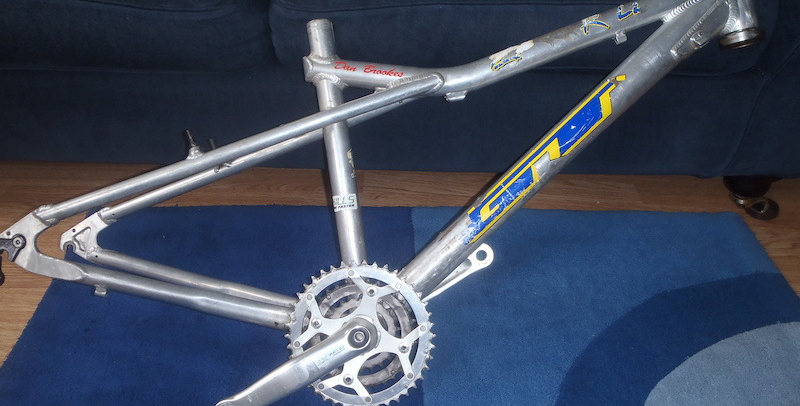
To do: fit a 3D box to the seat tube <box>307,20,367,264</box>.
[{"bbox_3d":[-0.074,-0.049,0.814,0.032,0.364,0.032,-9,-2,4],"label":"seat tube"}]

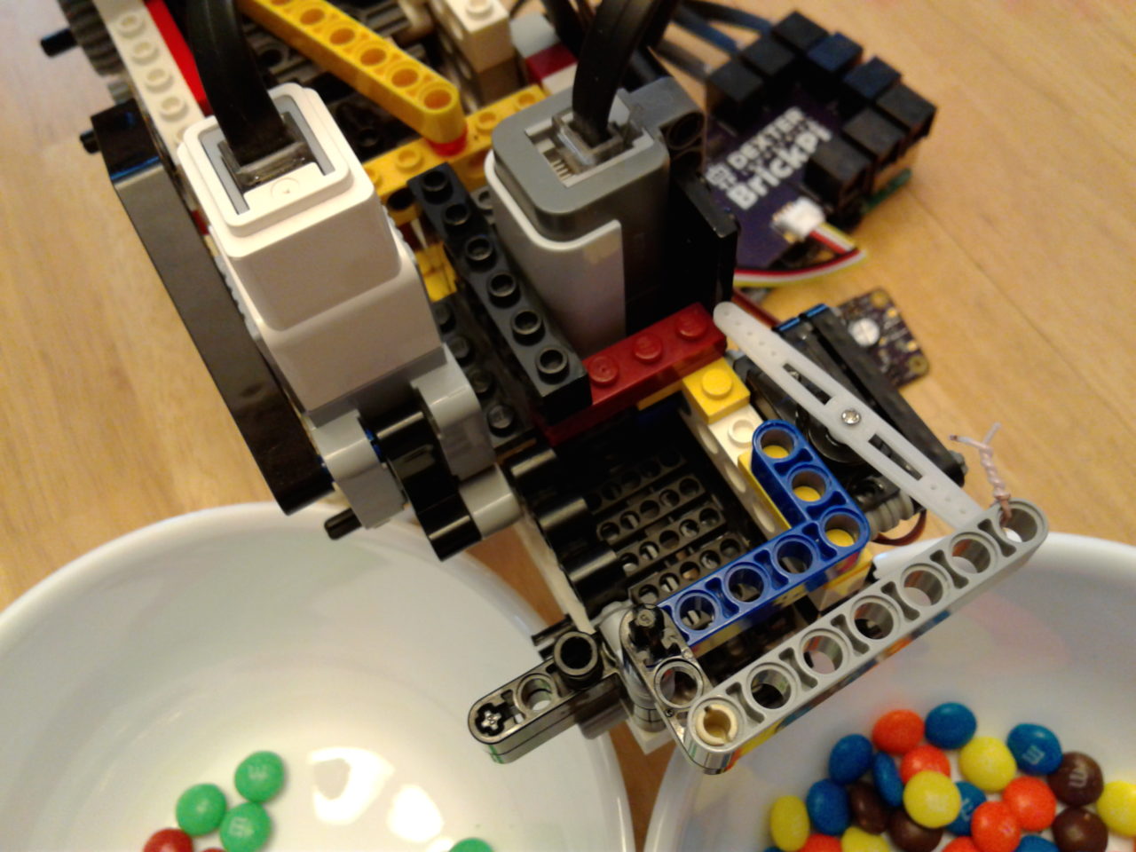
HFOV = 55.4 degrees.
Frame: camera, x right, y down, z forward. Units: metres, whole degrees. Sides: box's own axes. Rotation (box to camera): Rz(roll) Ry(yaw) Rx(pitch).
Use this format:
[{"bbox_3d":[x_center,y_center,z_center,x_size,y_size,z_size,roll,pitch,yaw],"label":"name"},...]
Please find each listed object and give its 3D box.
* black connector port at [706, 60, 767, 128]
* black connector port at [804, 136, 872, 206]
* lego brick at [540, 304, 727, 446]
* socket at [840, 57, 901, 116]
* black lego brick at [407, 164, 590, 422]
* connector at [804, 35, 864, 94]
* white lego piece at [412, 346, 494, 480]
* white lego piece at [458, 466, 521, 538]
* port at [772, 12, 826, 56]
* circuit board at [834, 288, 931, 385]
[{"bbox_3d":[0.059,-0.116,0.378,0.012,0.012,0.015,-39,66,-15],"label":"black connector port"},{"bbox_3d":[0.089,-0.084,0.358,0.012,0.012,0.015,-39,66,-15],"label":"black connector port"},{"bbox_3d":[0.009,-0.009,0.172,0.032,0.008,0.008,-28,63,-9],"label":"lego brick"},{"bbox_3d":[0.104,-0.116,0.374,0.015,0.012,0.012,-39,66,-15],"label":"socket"},{"bbox_3d":[-0.011,-0.022,0.172,0.008,0.011,0.048,-28,63,-10],"label":"black lego brick"},{"bbox_3d":[0.093,-0.127,0.381,0.015,0.012,0.012,-39,66,-15],"label":"connector"},{"bbox_3d":[-0.018,-0.002,0.171,0.007,0.022,0.013,-28,63,-9],"label":"white lego piece"},{"bbox_3d":[-0.013,0.012,0.180,0.008,0.009,0.009,-28,63,-9],"label":"white lego piece"},{"bbox_3d":[0.082,-0.136,0.387,0.012,0.012,0.015,-39,66,-15],"label":"port"},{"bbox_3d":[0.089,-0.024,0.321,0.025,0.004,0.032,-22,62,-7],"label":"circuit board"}]

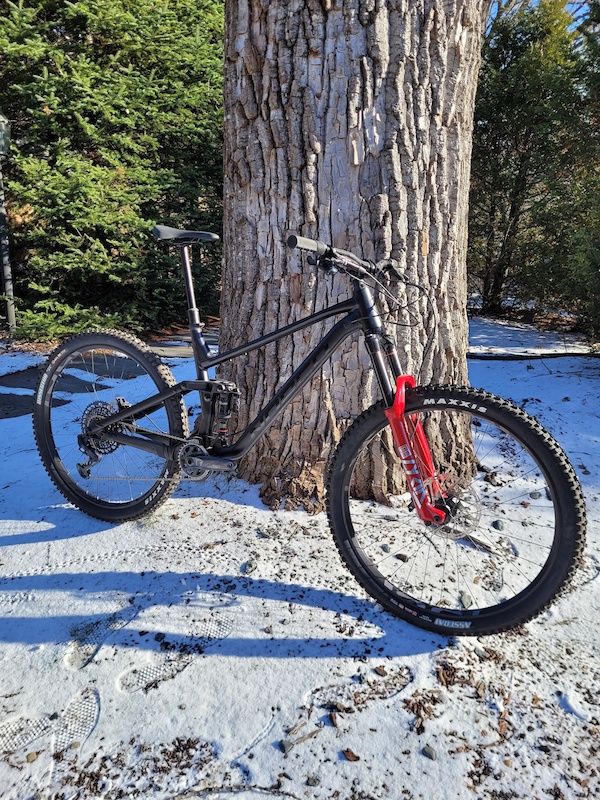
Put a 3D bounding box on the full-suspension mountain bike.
[{"bbox_3d":[-0.139,0.029,1.993,2.048,1.125,0.790,11,11,24],"label":"full-suspension mountain bike"}]

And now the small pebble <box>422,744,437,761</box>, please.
[{"bbox_3d":[0.294,0.801,1.363,0.025,0.019,0.037,-11,20,-39],"label":"small pebble"}]

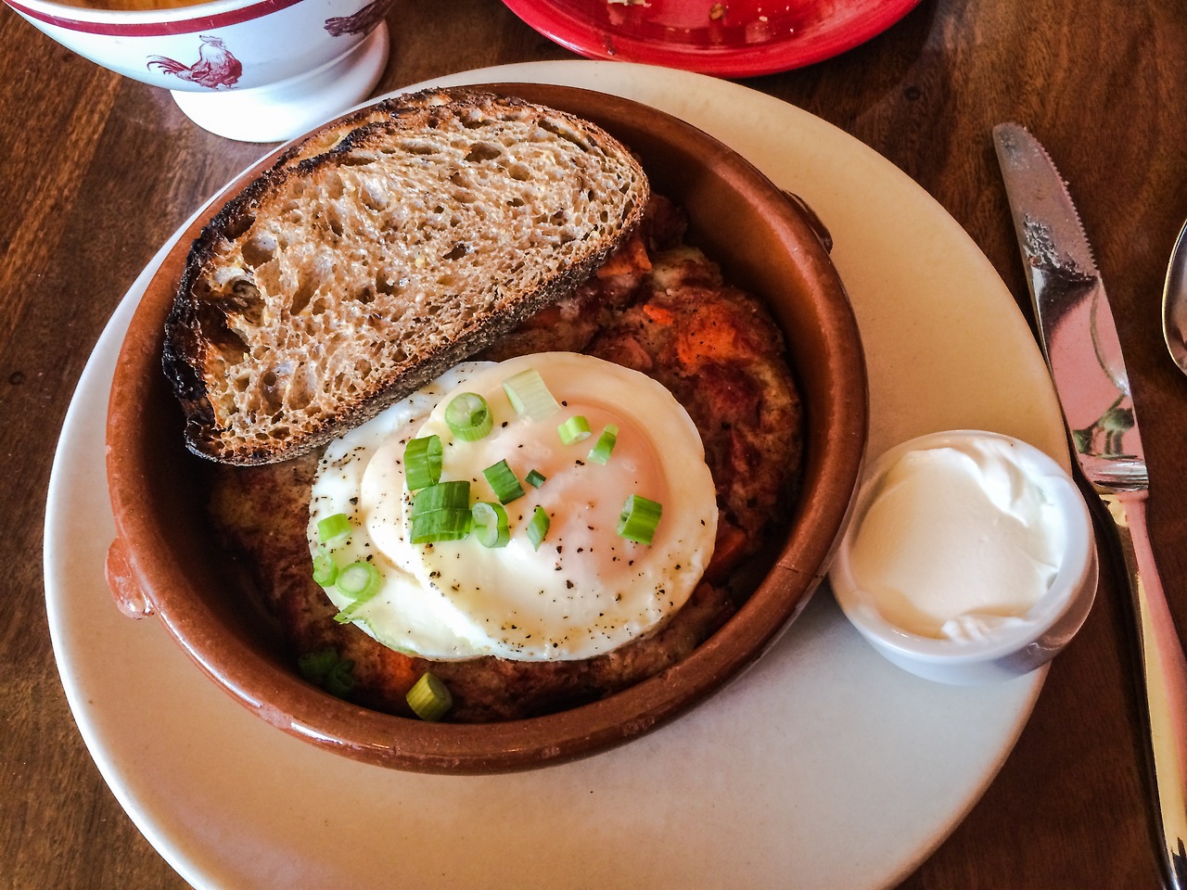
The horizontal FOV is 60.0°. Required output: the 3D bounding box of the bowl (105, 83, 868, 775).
[{"bbox_3d":[-0.027,-0.009,0.286,0.218,0.044,0.198,-29,68,-11],"label":"bowl"}]

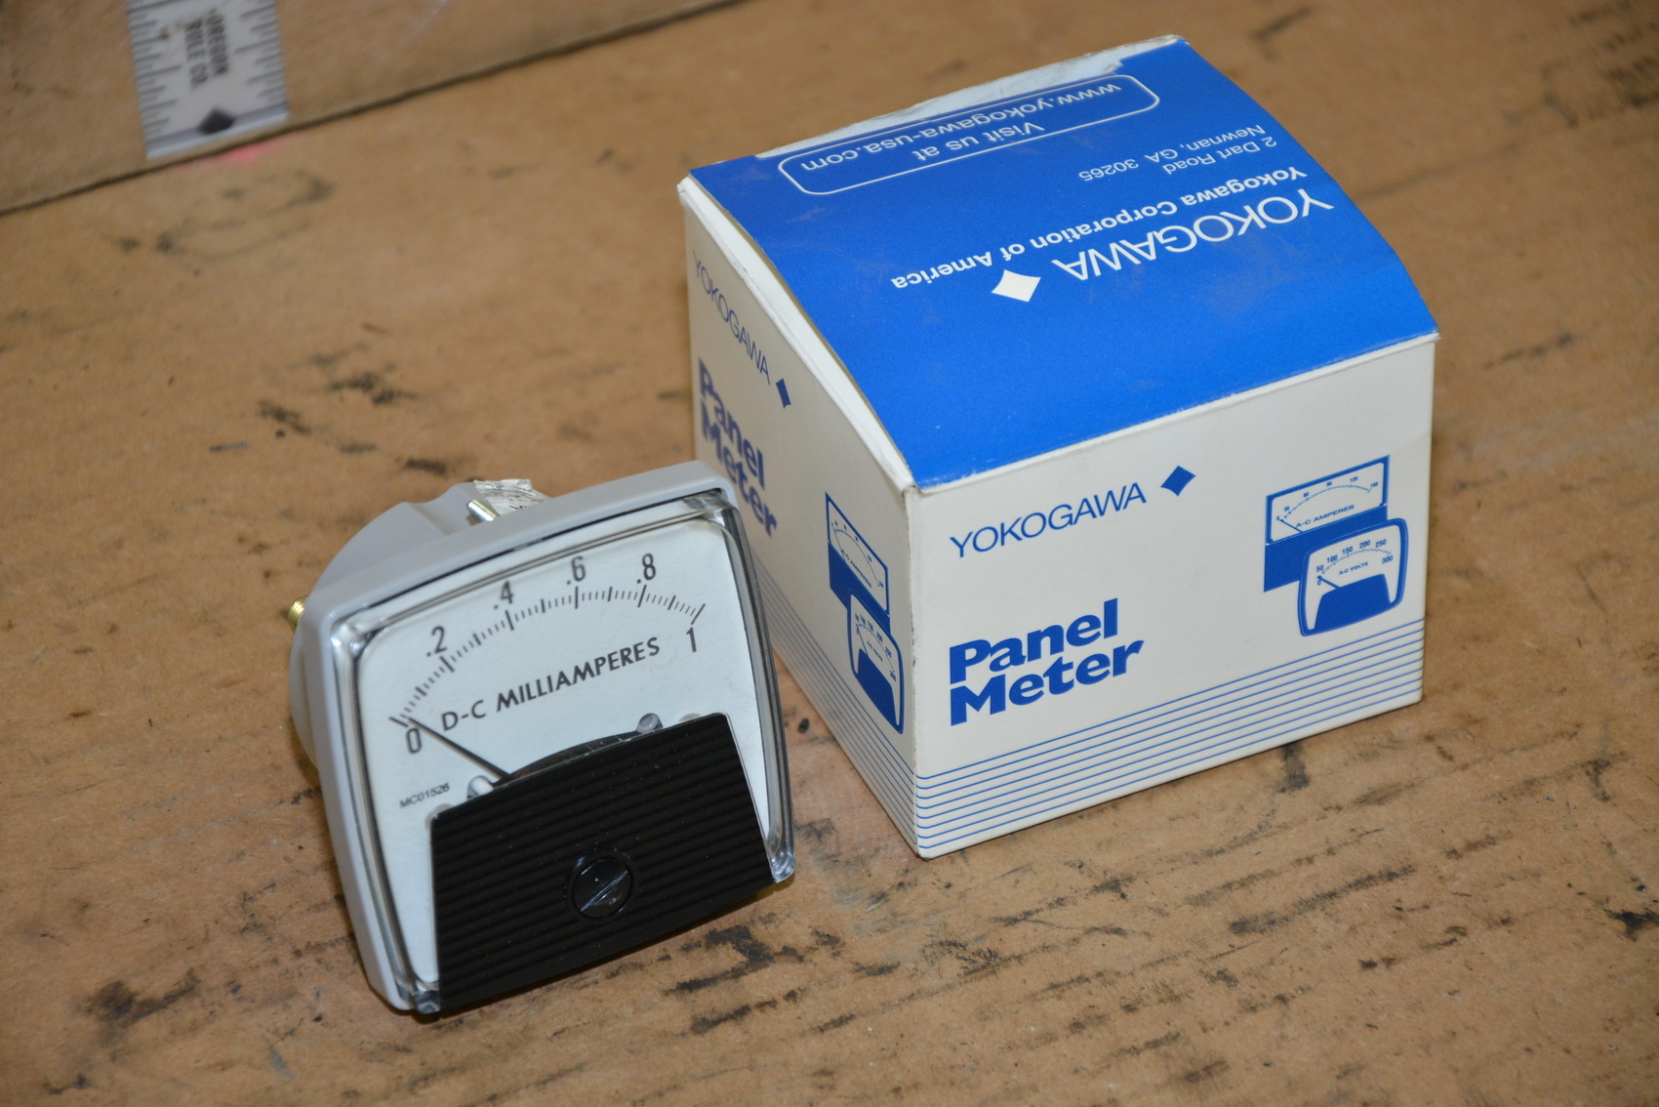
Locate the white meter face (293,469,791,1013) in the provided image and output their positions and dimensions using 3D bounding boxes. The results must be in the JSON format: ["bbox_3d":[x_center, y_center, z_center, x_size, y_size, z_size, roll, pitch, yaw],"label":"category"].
[{"bbox_3d":[-0.037,0.027,1.012,0.064,0.065,0.009,-20,32,-21],"label":"white meter face"}]

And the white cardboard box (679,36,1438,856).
[{"bbox_3d":[0.033,-0.017,1.061,0.081,0.070,0.082,-16,40,-18],"label":"white cardboard box"}]

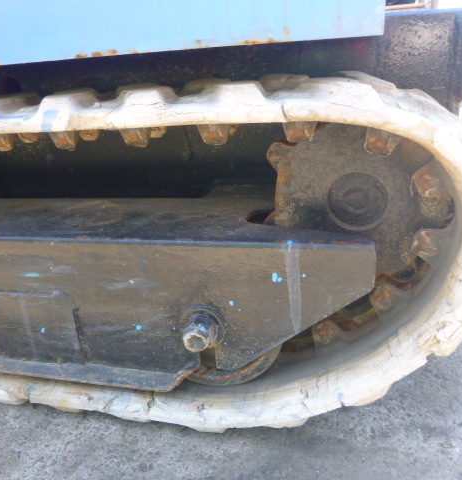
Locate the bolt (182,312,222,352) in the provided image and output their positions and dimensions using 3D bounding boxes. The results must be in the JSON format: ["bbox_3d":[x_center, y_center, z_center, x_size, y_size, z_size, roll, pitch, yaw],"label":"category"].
[{"bbox_3d":[-0.033,0.102,0.496,0.044,0.044,0.033,1,21,13],"label":"bolt"}]

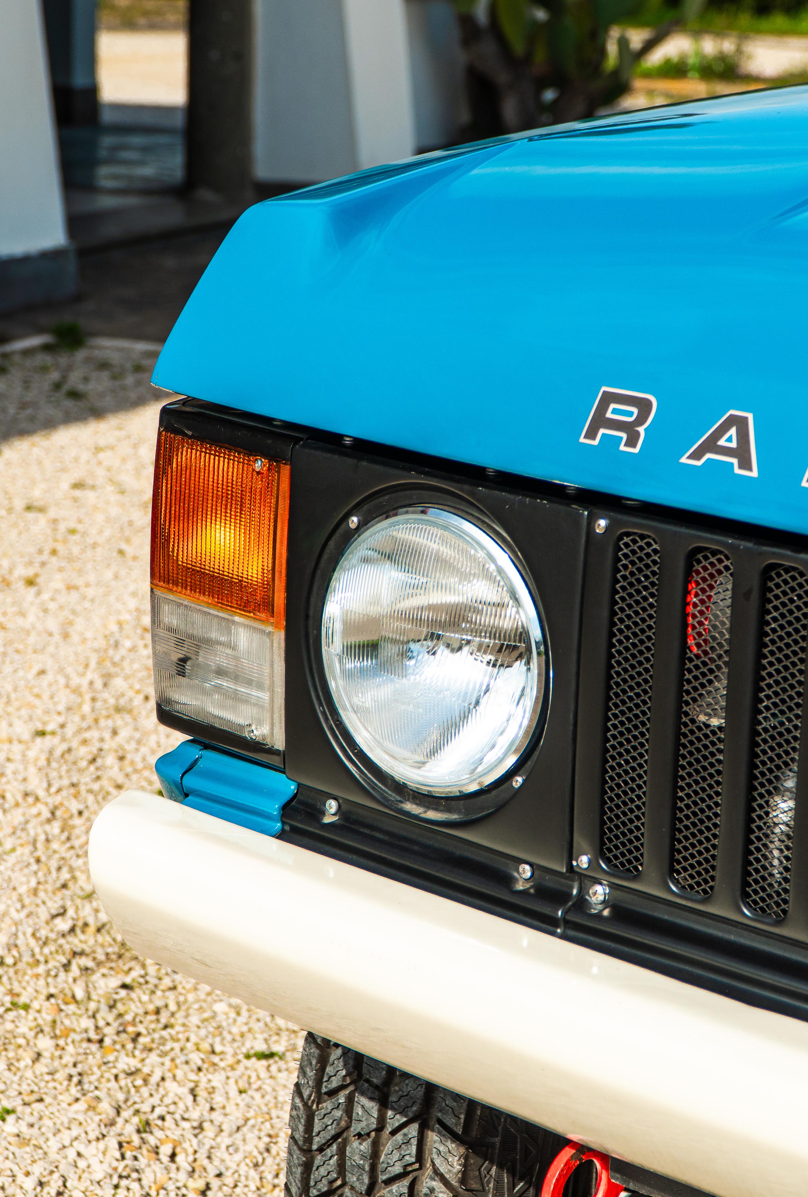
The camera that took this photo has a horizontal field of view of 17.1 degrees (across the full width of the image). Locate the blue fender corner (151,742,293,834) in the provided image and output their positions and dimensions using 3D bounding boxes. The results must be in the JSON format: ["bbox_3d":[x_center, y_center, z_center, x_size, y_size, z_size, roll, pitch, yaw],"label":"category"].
[{"bbox_3d":[-0.109,0.129,1.834,0.143,0.063,0.075,14,20,39],"label":"blue fender corner"}]

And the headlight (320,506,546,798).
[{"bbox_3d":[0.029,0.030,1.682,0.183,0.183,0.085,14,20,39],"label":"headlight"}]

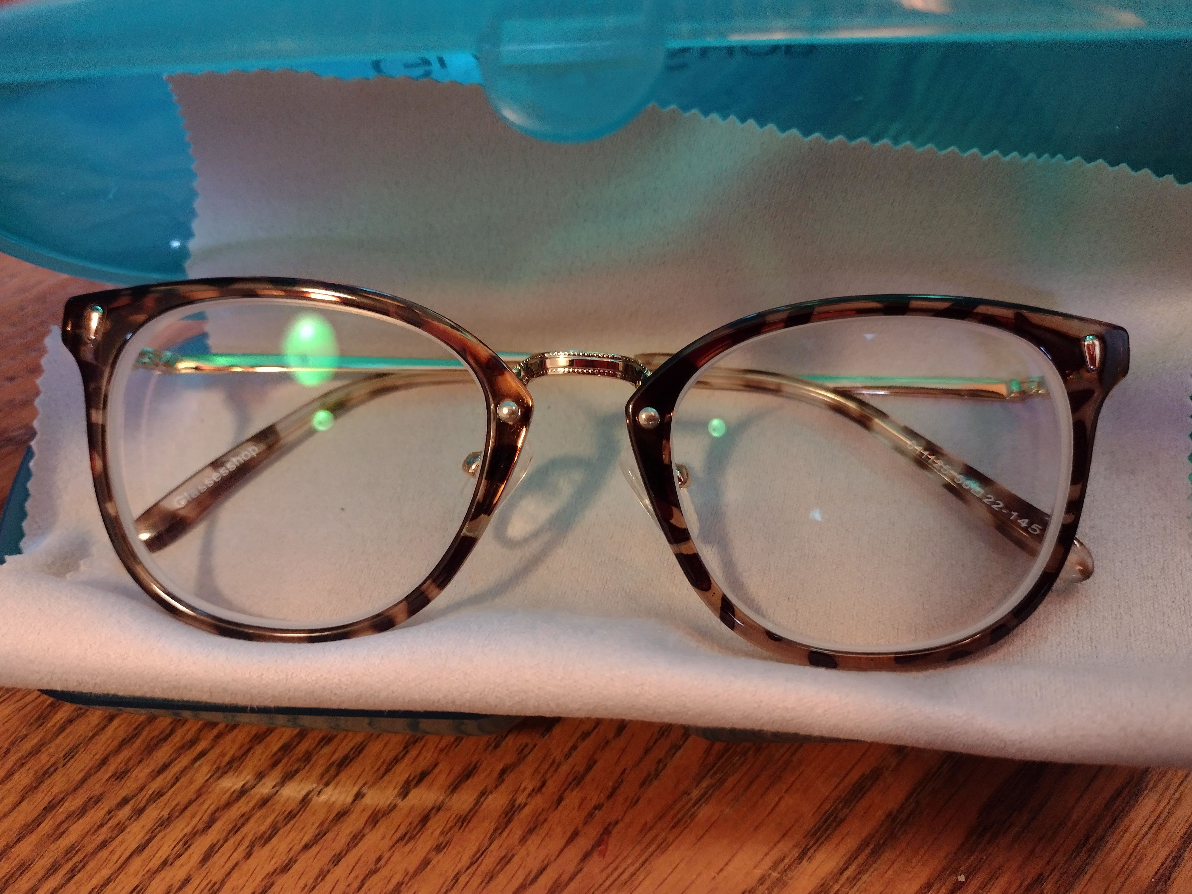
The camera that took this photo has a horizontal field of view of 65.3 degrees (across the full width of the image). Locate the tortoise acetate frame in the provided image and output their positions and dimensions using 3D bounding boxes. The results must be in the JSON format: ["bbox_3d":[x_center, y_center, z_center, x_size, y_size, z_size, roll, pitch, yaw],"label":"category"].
[{"bbox_3d":[-0.001,0.004,0.130,0.140,0.031,0.048,2,81,2],"label":"tortoise acetate frame"}]

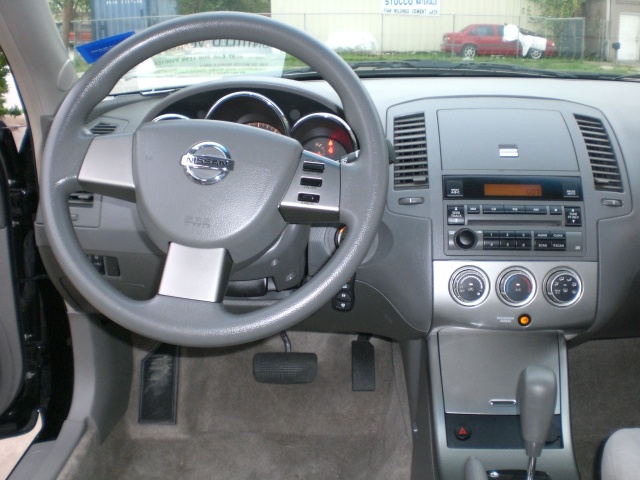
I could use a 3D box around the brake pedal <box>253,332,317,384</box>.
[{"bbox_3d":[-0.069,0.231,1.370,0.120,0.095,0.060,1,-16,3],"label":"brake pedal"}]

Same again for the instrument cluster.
[{"bbox_3d":[-0.093,-0.154,1.010,0.288,0.125,0.070,1,1,3],"label":"instrument cluster"}]

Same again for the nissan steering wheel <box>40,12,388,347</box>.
[{"bbox_3d":[-0.117,-0.071,0.792,0.385,0.385,0.090,6,-14,4],"label":"nissan steering wheel"}]

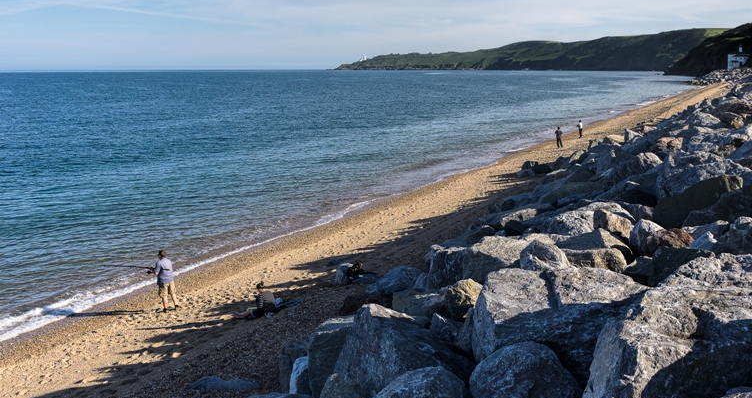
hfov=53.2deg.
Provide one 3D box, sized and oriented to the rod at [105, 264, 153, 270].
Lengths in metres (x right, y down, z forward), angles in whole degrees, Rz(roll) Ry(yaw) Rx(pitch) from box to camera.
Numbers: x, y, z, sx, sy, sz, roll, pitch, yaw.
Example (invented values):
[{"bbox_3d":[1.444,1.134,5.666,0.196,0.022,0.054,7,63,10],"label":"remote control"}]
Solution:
[{"bbox_3d":[-6.924,1.960,21.518,2.420,0.100,0.060,0,9,26],"label":"rod"}]

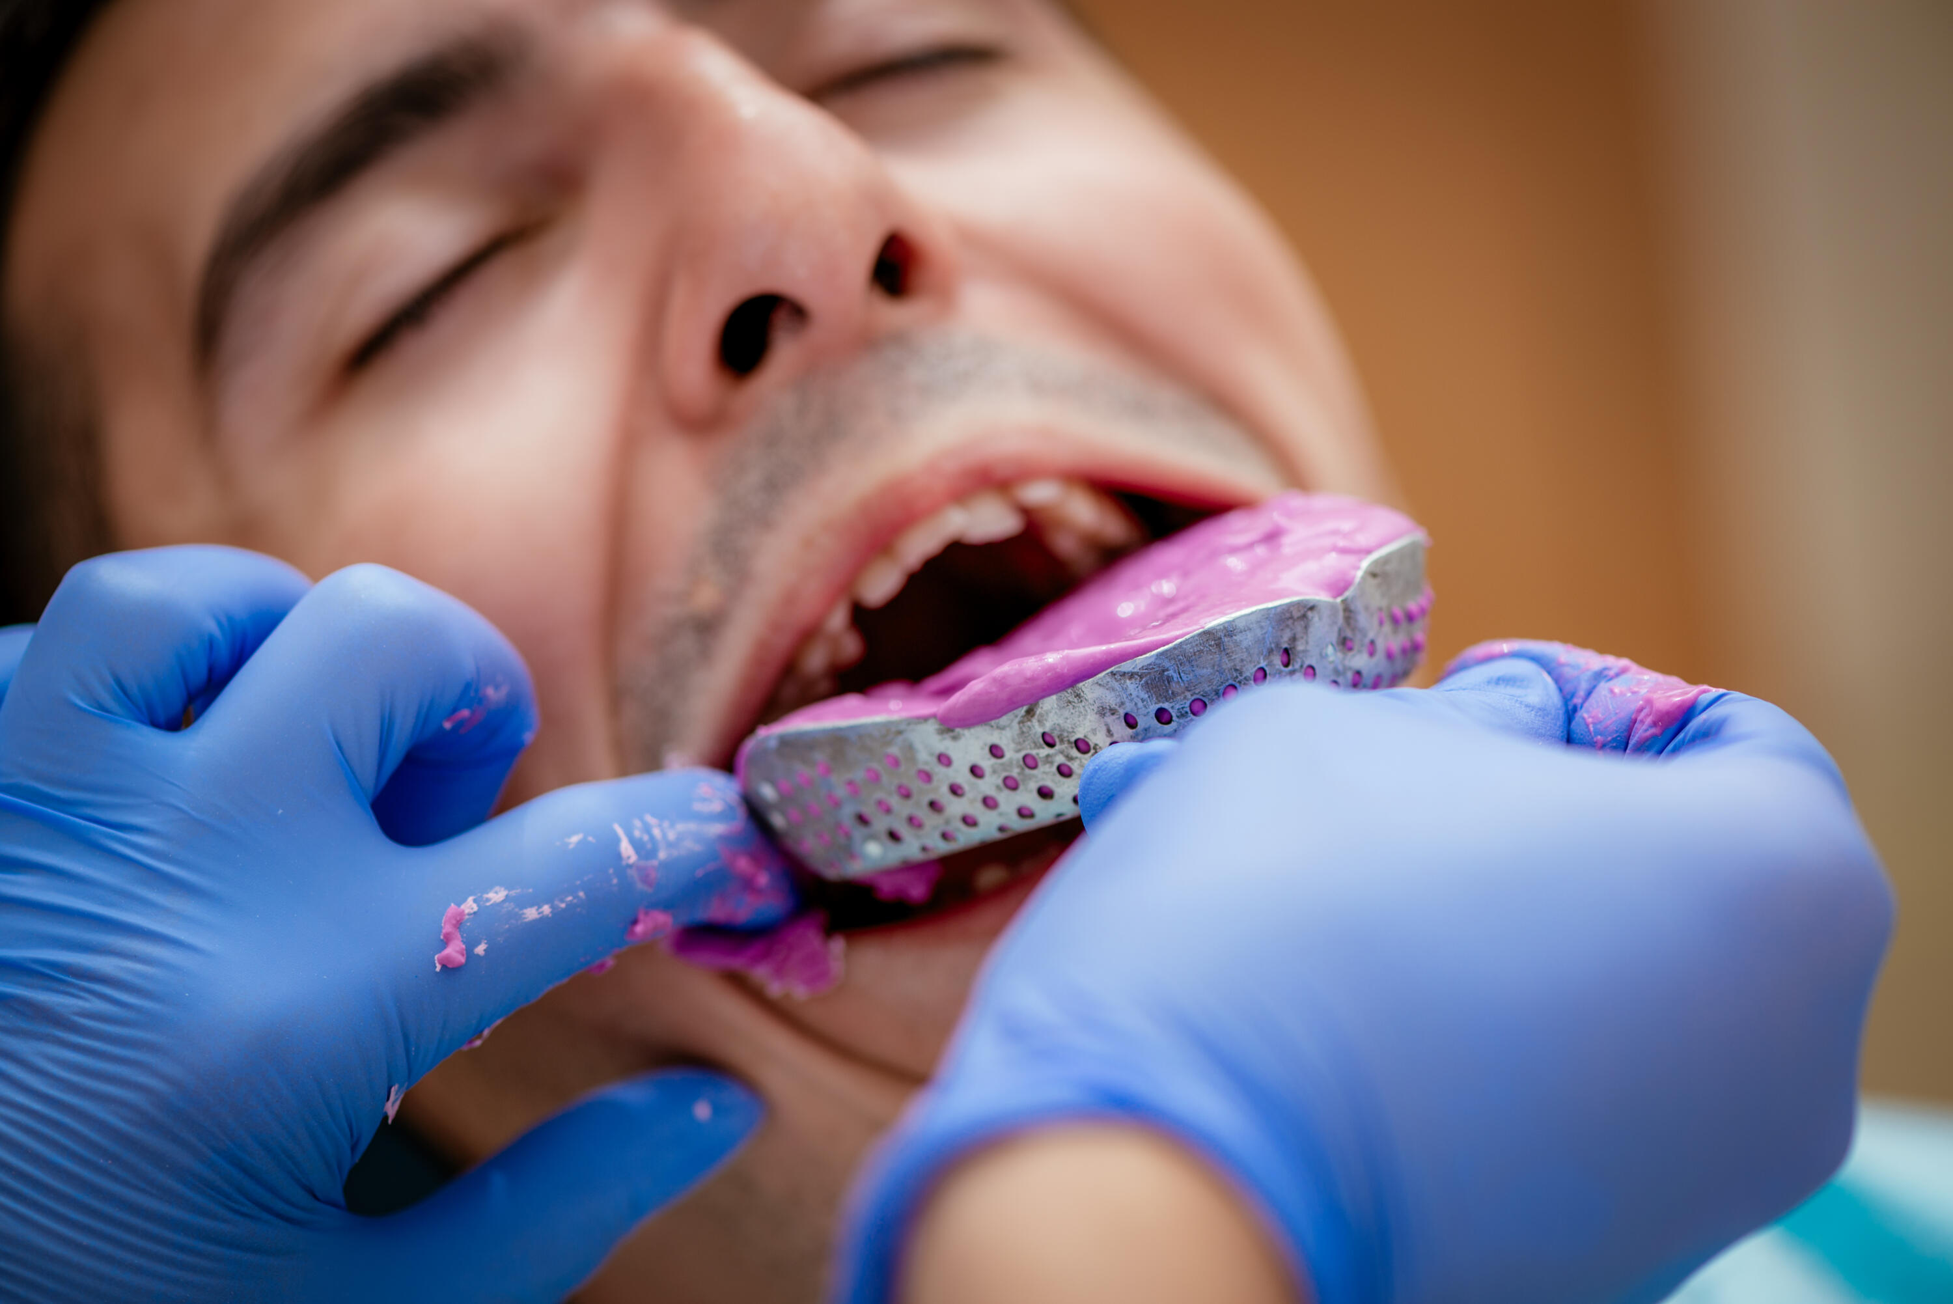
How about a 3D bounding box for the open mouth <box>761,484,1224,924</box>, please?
[{"bbox_3d":[0.001,0.006,0.637,0.062,0.035,0.048,-26,65,-14],"label":"open mouth"}]

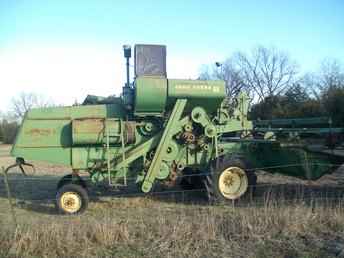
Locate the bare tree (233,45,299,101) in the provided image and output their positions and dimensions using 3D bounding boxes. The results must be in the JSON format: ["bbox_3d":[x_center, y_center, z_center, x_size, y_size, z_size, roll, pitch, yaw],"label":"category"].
[{"bbox_3d":[11.093,-3.756,42.000,7.600,11.800,7.200,0,0,0],"label":"bare tree"}]

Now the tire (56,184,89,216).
[{"bbox_3d":[-2.166,1.555,7.750,0.720,0.720,0.200,0,0,-15],"label":"tire"}]

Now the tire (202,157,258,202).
[{"bbox_3d":[1.426,1.305,8.650,1.300,1.300,0.400,0,0,-15],"label":"tire"}]

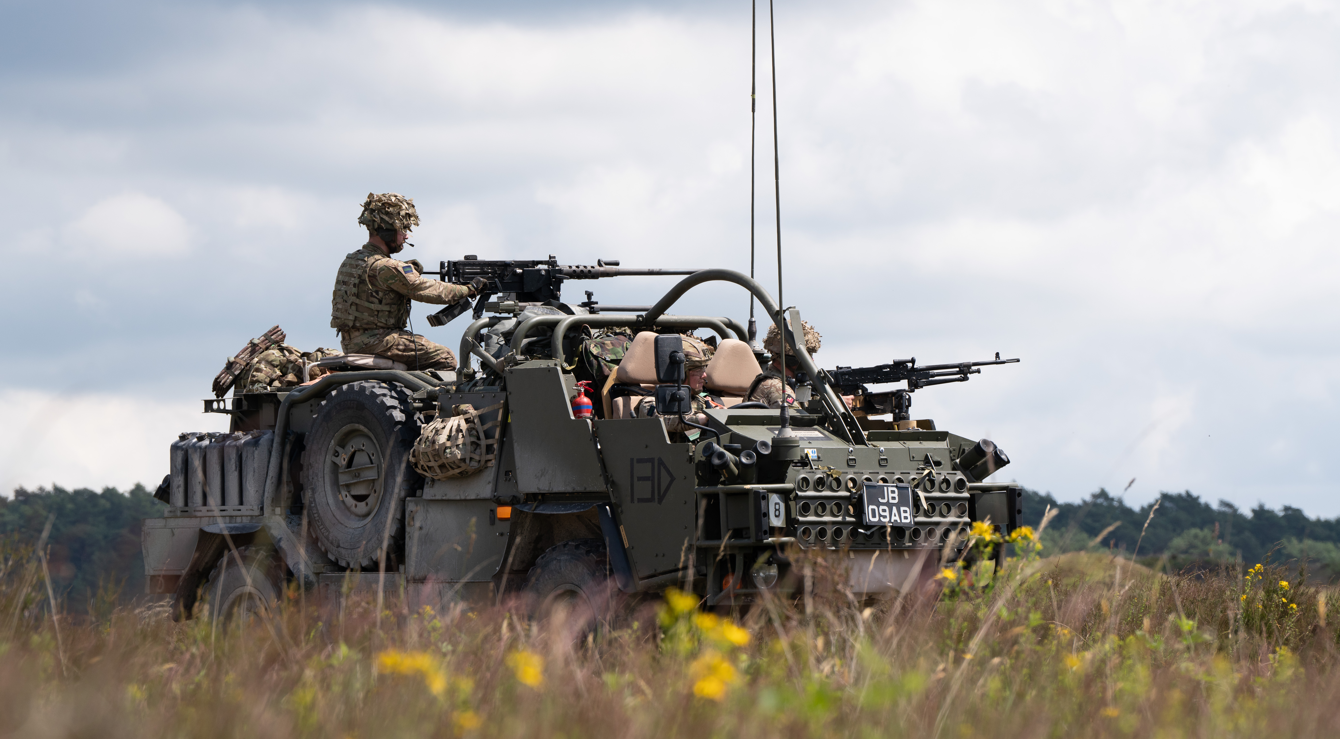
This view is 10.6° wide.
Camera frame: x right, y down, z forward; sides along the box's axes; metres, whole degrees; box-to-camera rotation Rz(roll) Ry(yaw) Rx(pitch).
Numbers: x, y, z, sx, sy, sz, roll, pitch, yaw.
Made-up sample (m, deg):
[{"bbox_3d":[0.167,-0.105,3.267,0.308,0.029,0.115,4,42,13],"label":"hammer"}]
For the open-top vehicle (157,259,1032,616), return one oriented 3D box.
[{"bbox_3d":[-0.540,0.700,39.150,2.050,2.500,5.450,1,-2,-38],"label":"open-top vehicle"}]

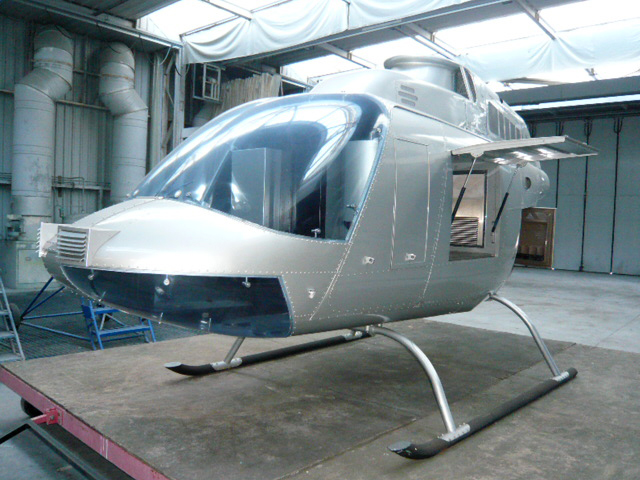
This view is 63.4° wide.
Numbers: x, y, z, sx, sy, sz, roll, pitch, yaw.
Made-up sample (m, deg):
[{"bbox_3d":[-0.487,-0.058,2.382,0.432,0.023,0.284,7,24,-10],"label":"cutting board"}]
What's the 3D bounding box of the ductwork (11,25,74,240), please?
[{"bbox_3d":[-5.789,-2.263,10.800,1.050,4.350,0.880,1,1,-43],"label":"ductwork"}]

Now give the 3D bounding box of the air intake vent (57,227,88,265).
[{"bbox_3d":[-0.909,0.022,1.905,0.165,0.140,0.050,3,1,26],"label":"air intake vent"}]

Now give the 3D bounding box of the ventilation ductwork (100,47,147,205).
[{"bbox_3d":[-4.517,-2.425,11.900,1.000,4.000,0.850,1,1,-43],"label":"ventilation ductwork"}]

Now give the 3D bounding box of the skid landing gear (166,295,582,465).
[{"bbox_3d":[0.443,0.684,3.666,1.930,0.600,2.430,3,1,43],"label":"skid landing gear"}]

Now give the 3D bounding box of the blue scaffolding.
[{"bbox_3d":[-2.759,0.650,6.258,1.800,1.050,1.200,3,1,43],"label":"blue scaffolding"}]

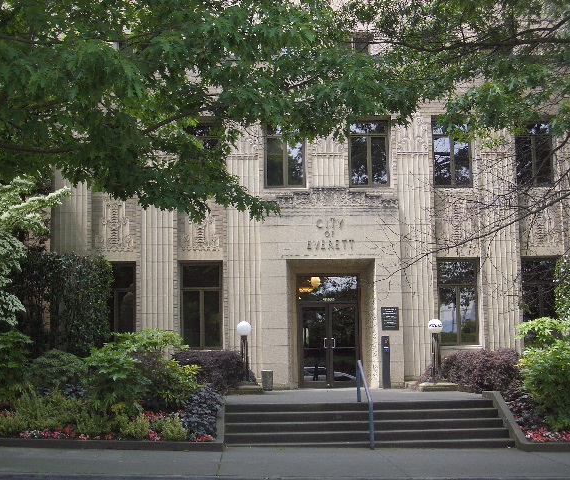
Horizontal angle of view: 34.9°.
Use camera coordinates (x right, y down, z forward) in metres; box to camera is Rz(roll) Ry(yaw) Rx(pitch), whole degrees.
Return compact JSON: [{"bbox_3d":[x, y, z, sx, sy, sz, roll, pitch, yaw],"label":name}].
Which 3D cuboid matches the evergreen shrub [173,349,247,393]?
[{"bbox_3d":[-1.747,3.097,21.429,1.720,1.040,1.400,-1,-7,-2],"label":"evergreen shrub"}]

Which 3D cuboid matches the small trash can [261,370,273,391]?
[{"bbox_3d":[-0.438,3.472,22.394,0.290,0.490,0.290,-1,-7,-2],"label":"small trash can"}]

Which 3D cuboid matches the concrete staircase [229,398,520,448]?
[{"bbox_3d":[1.463,3.403,16.612,5.130,0.760,1.450,-1,-7,-2],"label":"concrete staircase"}]

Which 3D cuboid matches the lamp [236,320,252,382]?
[{"bbox_3d":[-0.996,2.698,21.912,0.350,1.480,0.350,-1,-7,-2],"label":"lamp"}]

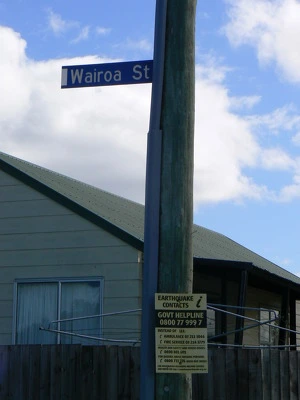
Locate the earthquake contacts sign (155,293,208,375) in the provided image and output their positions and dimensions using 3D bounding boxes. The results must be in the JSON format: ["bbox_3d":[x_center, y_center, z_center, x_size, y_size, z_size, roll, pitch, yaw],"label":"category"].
[{"bbox_3d":[0.228,0.969,8.150,0.382,0.575,0.012,-1,-7,3],"label":"earthquake contacts sign"}]

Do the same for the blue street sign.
[{"bbox_3d":[-0.326,-0.943,8.420,0.760,0.172,0.026,-1,-8,22],"label":"blue street sign"}]

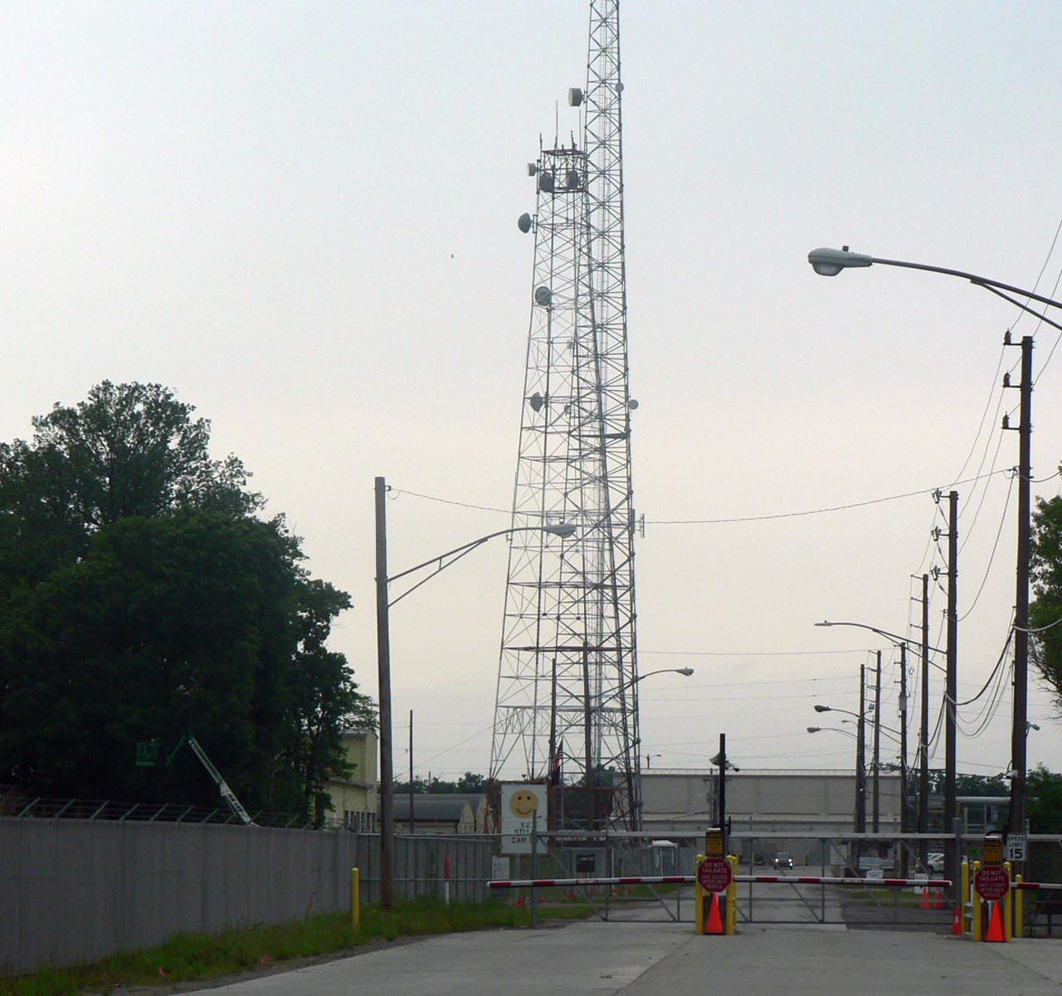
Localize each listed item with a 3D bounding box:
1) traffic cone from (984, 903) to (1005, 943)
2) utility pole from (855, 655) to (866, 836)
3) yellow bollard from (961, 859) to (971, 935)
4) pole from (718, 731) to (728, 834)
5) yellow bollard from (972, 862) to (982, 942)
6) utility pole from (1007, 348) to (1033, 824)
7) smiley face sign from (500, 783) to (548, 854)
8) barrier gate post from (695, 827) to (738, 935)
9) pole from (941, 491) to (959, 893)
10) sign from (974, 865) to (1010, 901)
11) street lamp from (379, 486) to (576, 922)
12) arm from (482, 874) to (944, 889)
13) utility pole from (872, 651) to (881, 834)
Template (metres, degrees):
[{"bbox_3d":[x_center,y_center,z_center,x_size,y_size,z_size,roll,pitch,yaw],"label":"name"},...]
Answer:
[{"bbox_3d":[8.090,7.402,78.300,0.360,0.710,0.360,0,-4,3],"label":"traffic cone"},{"bbox_3d":[18.311,15.232,248.483,0.320,12.150,0.320,0,-5,0],"label":"utility pole"},{"bbox_3d":[7.849,7.214,81.000,0.130,1.360,0.130,0,-4,3],"label":"yellow bollard"},{"bbox_3d":[3.407,5.994,79.647,0.100,3.680,0.100,0,-5,0],"label":"pole"},{"bbox_3d":[7.740,6.986,77.755,0.130,1.390,0.130,0,-5,0],"label":"yellow bollard"},{"bbox_3d":[8.915,2.524,81.800,0.420,11.000,0.300,1,-4,3],"label":"utility pole"},{"bbox_3d":[-0.179,8.499,119.000,1.250,1.870,0.060,0,-4,3],"label":"smiley face sign"},{"bbox_3d":[3.260,6.712,78.800,0.750,1.890,0.600,0,-4,3],"label":"barrier gate post"},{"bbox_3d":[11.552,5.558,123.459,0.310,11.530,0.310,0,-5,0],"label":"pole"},{"bbox_3d":[8.055,6.723,78.400,0.610,0.610,0.030,0,-4,3],"label":"sign"},{"bbox_3d":[-1.107,4.146,91.367,4.100,9.230,0.360,0,-5,3],"label":"street lamp"},{"bbox_3d":[3.333,6.747,79.000,8.200,0.200,0.120,0,-4,3],"label":"arm"},{"bbox_3d":[17.162,13.405,222.464,0.300,11.650,0.300,0,-5,0],"label":"utility pole"}]

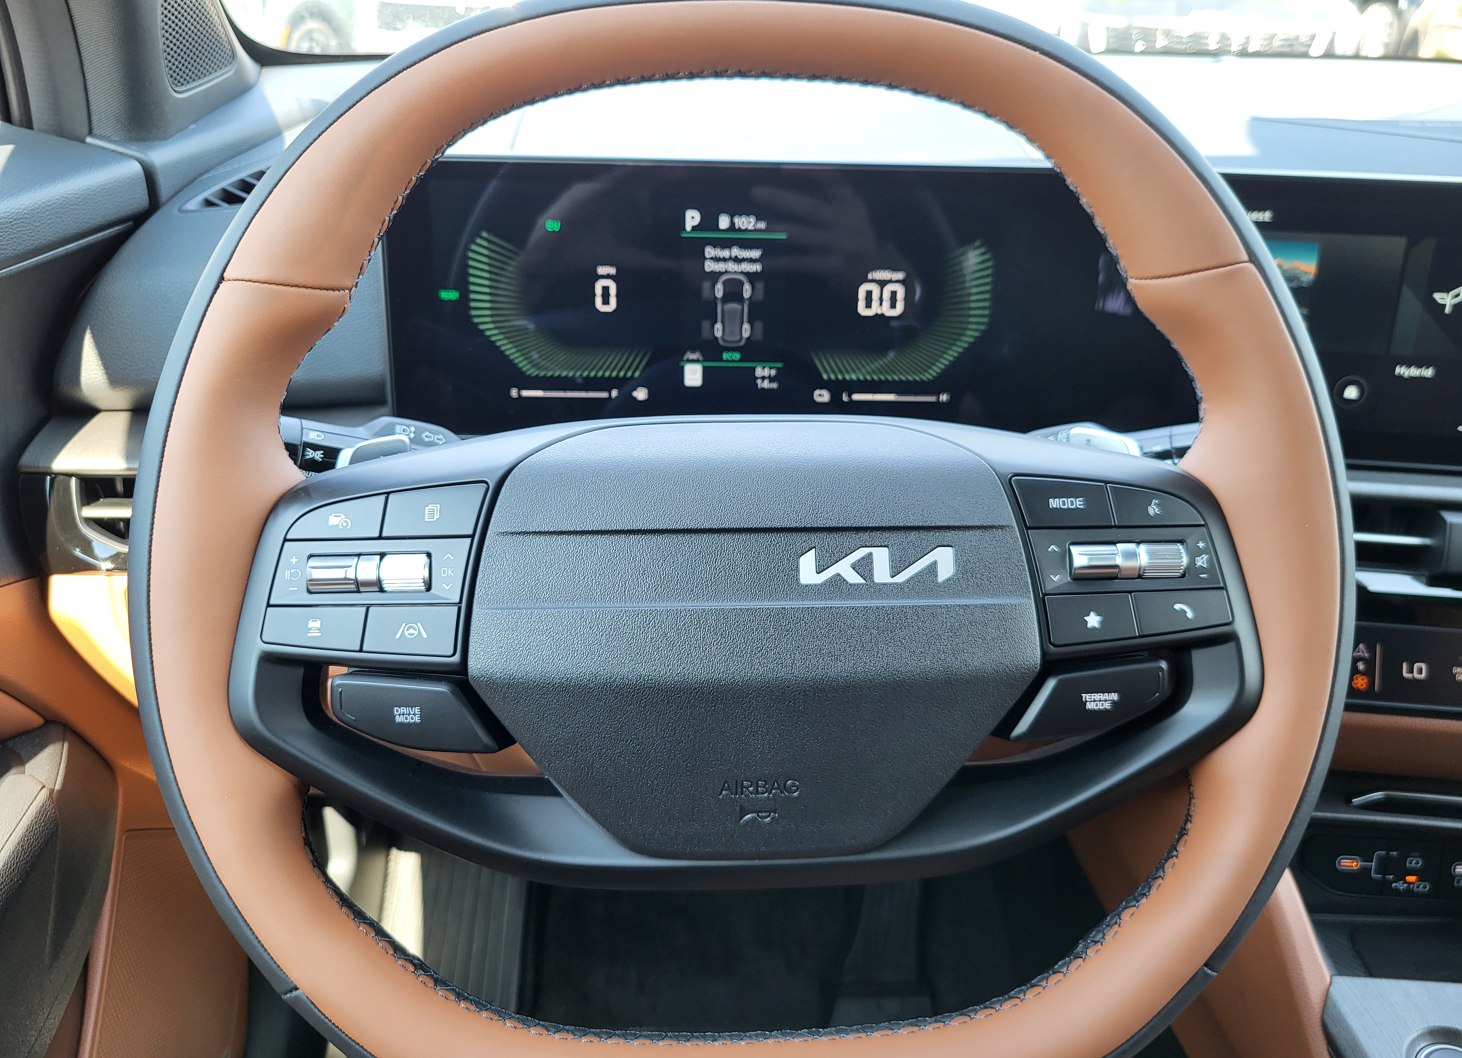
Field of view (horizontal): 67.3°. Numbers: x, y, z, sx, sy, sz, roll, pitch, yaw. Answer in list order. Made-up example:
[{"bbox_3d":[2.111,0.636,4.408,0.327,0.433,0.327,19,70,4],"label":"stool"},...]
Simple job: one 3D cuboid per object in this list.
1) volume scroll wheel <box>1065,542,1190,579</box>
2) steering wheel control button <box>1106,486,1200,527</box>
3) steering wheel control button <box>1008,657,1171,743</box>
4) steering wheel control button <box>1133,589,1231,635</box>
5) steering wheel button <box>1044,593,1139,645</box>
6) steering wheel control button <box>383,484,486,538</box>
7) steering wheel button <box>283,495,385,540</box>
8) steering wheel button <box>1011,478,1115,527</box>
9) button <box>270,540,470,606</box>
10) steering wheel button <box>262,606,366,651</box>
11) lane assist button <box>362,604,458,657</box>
[{"bbox_3d":[0.127,0.010,0.353,0.035,0.011,0.010,-1,3,-2],"label":"volume scroll wheel"},{"bbox_3d":[0.136,-0.007,0.353,0.027,0.013,0.007,-1,3,-2],"label":"steering wheel control button"},{"bbox_3d":[0.119,0.056,0.366,0.050,0.025,0.014,-1,3,-2],"label":"steering wheel control button"},{"bbox_3d":[0.146,0.027,0.355,0.029,0.014,0.007,-1,3,-2],"label":"steering wheel control button"},{"bbox_3d":[0.116,0.029,0.354,0.027,0.015,0.007,-1,3,-2],"label":"steering wheel button"},{"bbox_3d":[-0.093,-0.006,0.344,0.030,0.016,0.007,-1,3,-2],"label":"steering wheel control button"},{"bbox_3d":[-0.124,-0.004,0.343,0.028,0.013,0.007,-1,3,-2],"label":"steering wheel button"},{"bbox_3d":[0.106,-0.009,0.352,0.031,0.016,0.007,-1,3,-2],"label":"steering wheel button"},{"bbox_3d":[-0.112,0.013,0.344,0.058,0.018,0.010,-1,3,-2],"label":"button"},{"bbox_3d":[-0.131,0.031,0.345,0.029,0.012,0.007,-1,3,-2],"label":"steering wheel button"},{"bbox_3d":[-0.101,0.032,0.346,0.027,0.015,0.007,-1,3,-2],"label":"lane assist button"}]

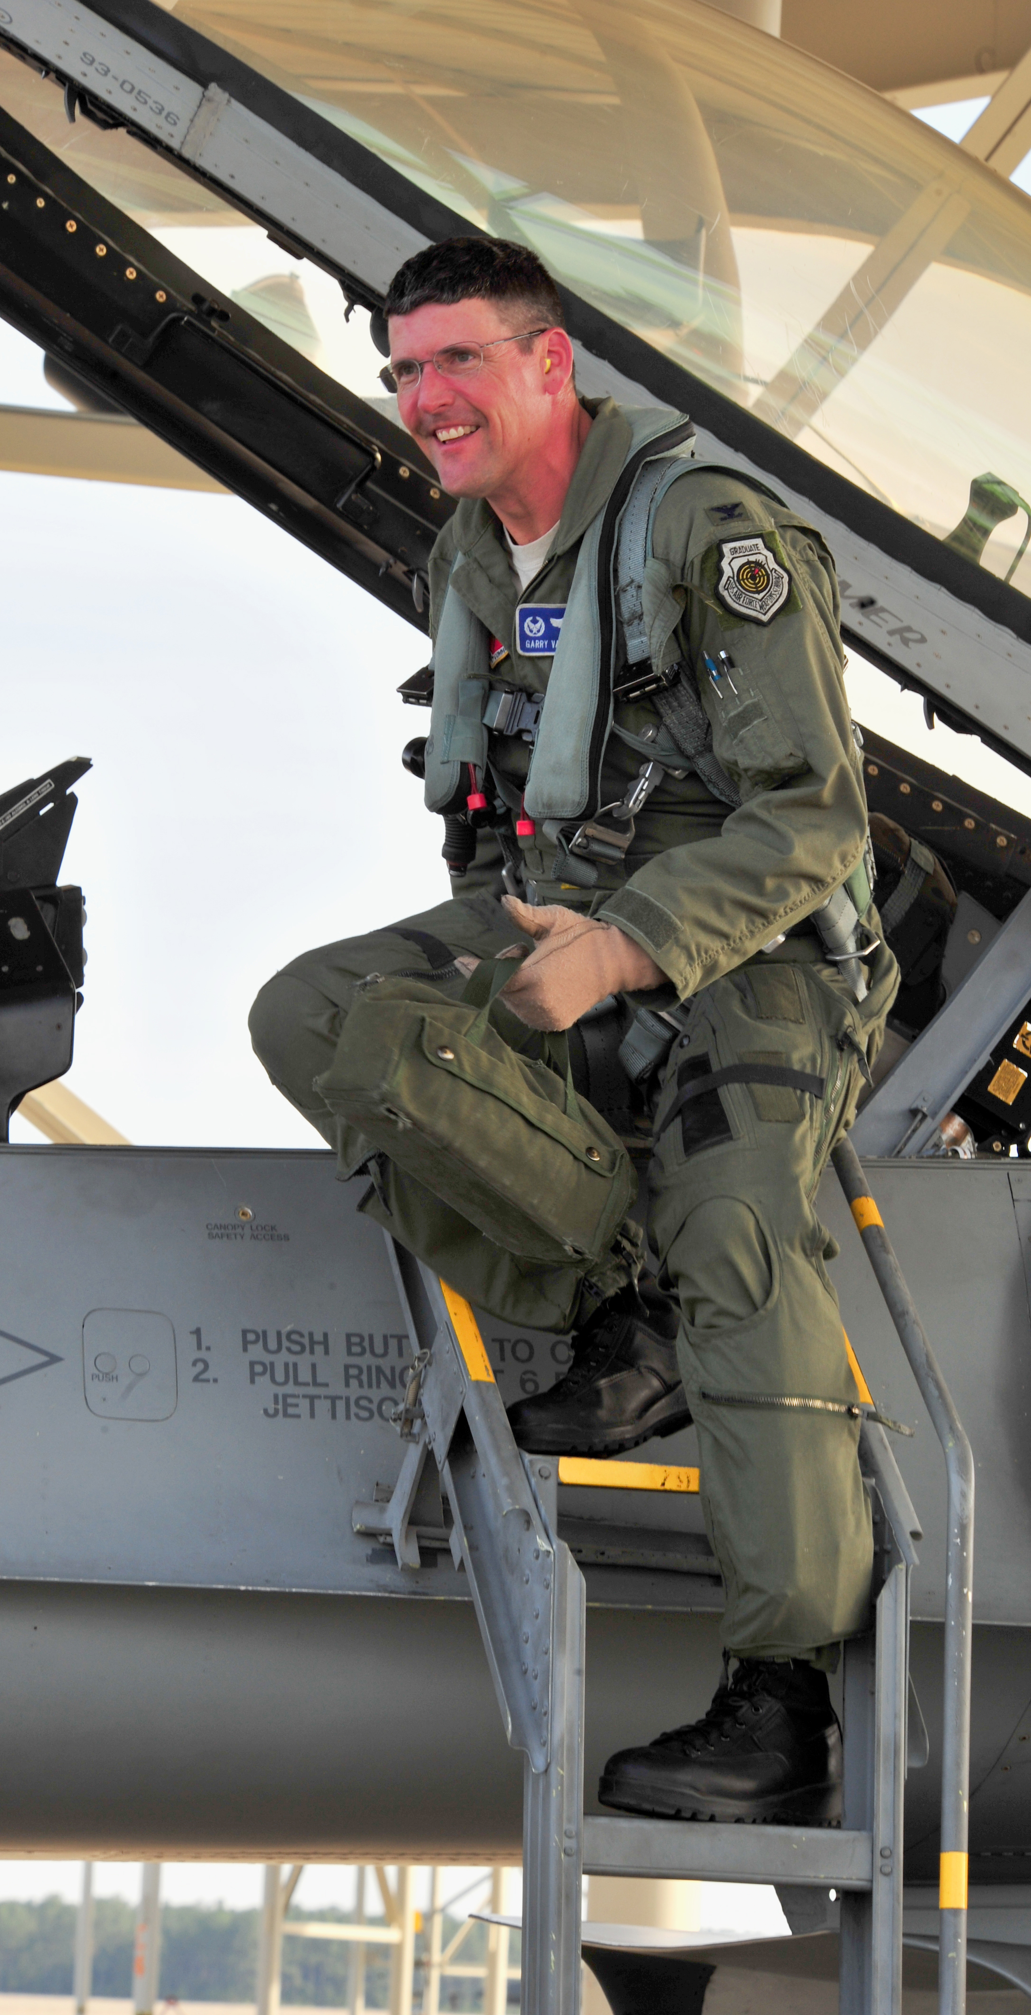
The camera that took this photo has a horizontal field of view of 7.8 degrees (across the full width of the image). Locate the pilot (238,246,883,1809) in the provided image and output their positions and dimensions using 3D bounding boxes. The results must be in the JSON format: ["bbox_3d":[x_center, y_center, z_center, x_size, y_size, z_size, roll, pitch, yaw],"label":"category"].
[{"bbox_3d":[0.050,0.024,7.100,0.630,1.480,0.680,-6,-10,41],"label":"pilot"}]

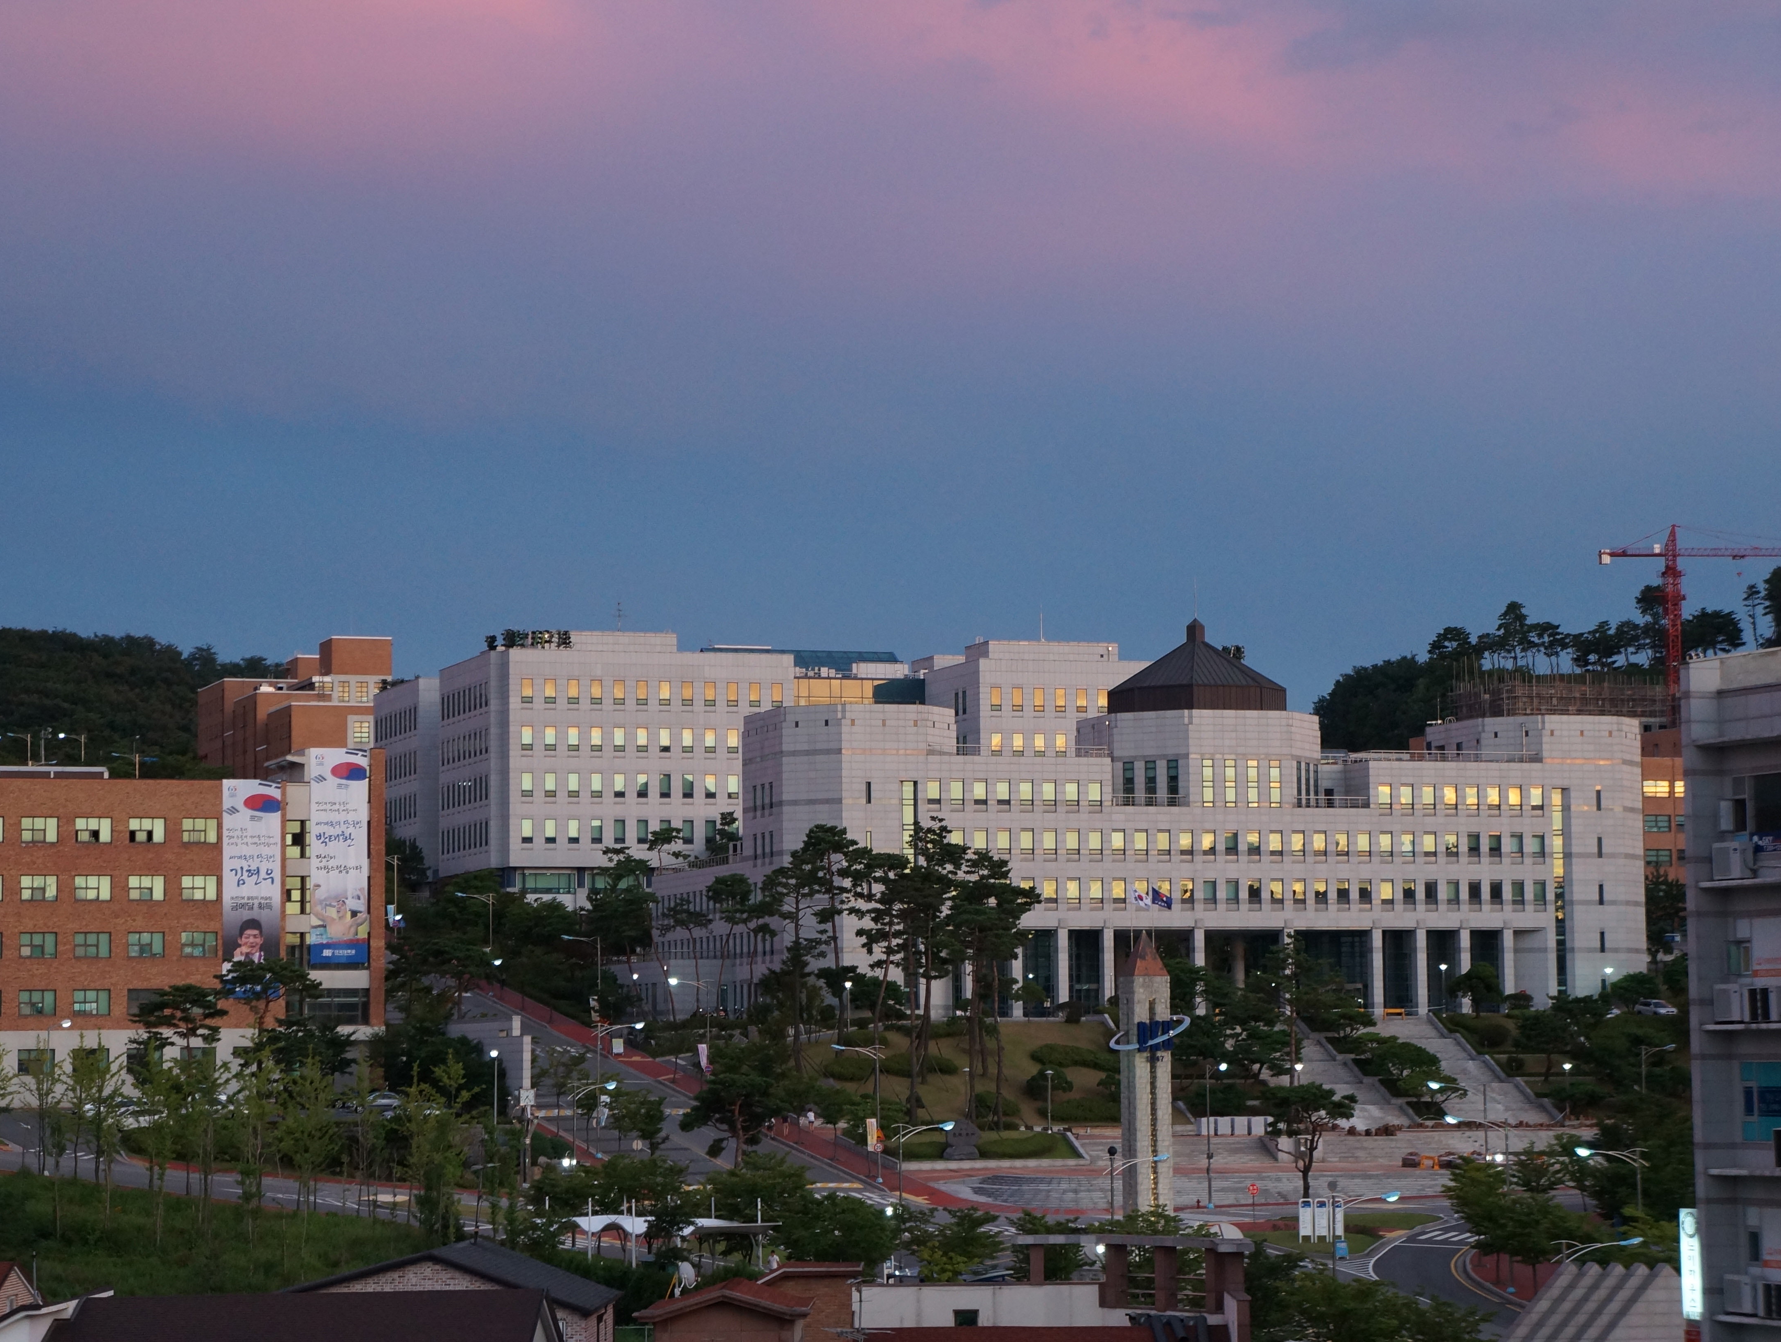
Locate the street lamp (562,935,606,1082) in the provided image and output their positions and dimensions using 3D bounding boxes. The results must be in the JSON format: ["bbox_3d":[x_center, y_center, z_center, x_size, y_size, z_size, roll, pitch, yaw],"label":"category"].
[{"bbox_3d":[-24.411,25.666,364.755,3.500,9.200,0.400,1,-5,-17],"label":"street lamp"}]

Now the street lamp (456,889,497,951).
[{"bbox_3d":[-35.611,23.456,395.076,3.500,8.600,0.400,1,-5,-17],"label":"street lamp"}]

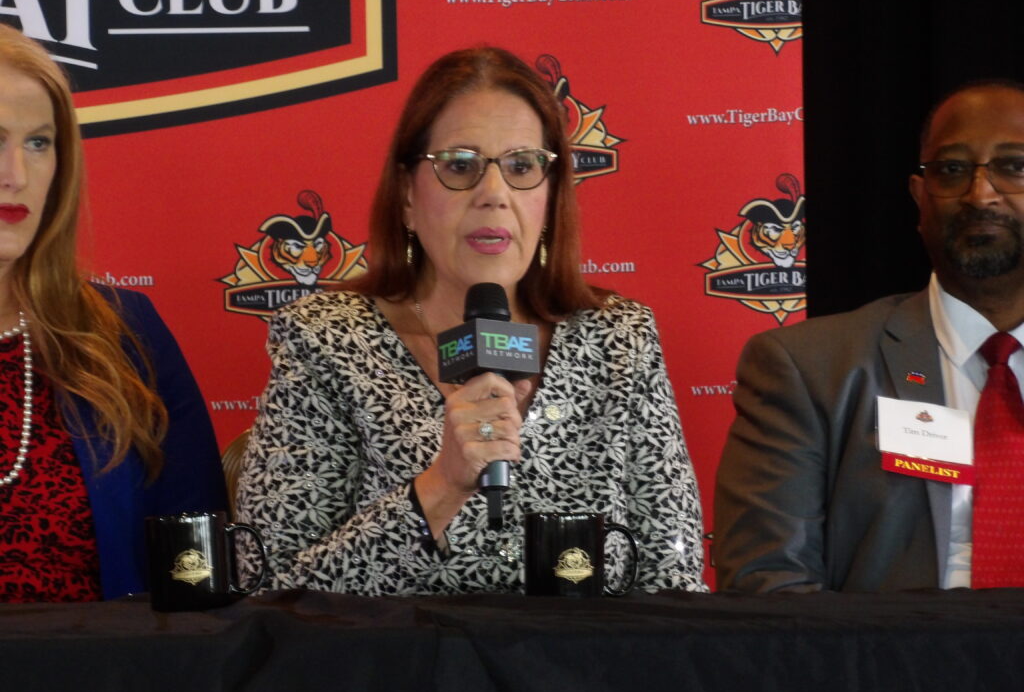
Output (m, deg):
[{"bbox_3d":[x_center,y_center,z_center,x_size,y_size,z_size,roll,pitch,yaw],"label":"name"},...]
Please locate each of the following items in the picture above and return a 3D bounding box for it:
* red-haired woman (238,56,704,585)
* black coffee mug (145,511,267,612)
[{"bbox_3d":[-0.045,0.330,11.250,0.530,1.290,0.720,0,-1,-13],"label":"red-haired woman"},{"bbox_3d":[-0.310,0.219,10.900,0.121,0.097,0.083,-4,-1,3],"label":"black coffee mug"}]

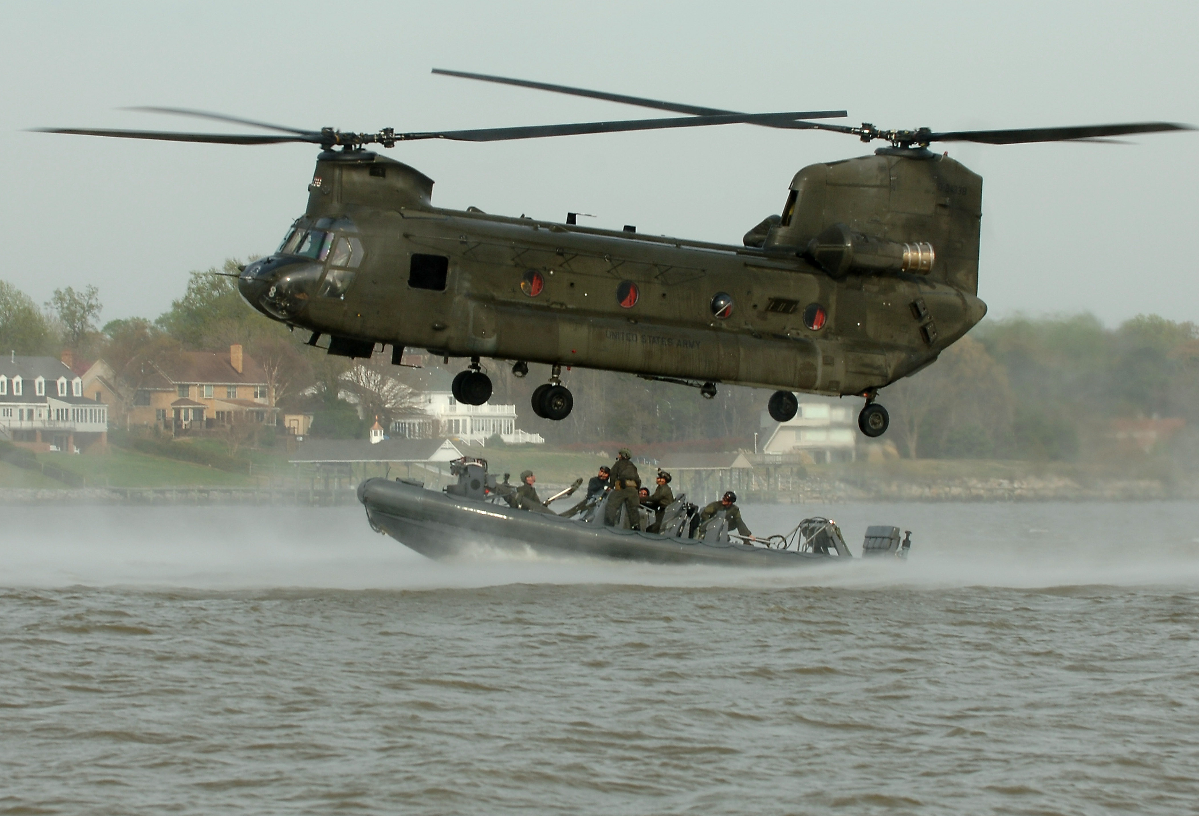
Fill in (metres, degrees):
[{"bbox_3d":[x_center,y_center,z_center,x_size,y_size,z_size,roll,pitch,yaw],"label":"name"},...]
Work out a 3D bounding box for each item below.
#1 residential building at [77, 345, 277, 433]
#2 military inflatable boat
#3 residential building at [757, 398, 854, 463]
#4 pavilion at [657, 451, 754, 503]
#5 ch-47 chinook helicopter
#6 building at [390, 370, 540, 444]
[{"bbox_3d":[-46.892,-2.095,515.000,18.500,9.700,12.000,1,-1,-38],"label":"residential building"},{"bbox_3d":[0.664,2.283,87.200,10.900,2.050,3.200,8,-4,-25],"label":"military inflatable boat"},{"bbox_3d":[22.322,2.001,492.000,10.300,7.900,9.500,0,-1,6],"label":"residential building"},{"bbox_3d":[11.014,7.359,480.000,8.600,5.100,5.900,-1,-1,25],"label":"pavilion"},{"bbox_3d":[0.637,-3.112,85.375,27.760,6.300,18.200,6,1,-29],"label":"ch-47 chinook helicopter"},{"bbox_3d":[-15.094,-0.161,515.000,16.300,8.500,10.500,0,-1,-12],"label":"building"}]

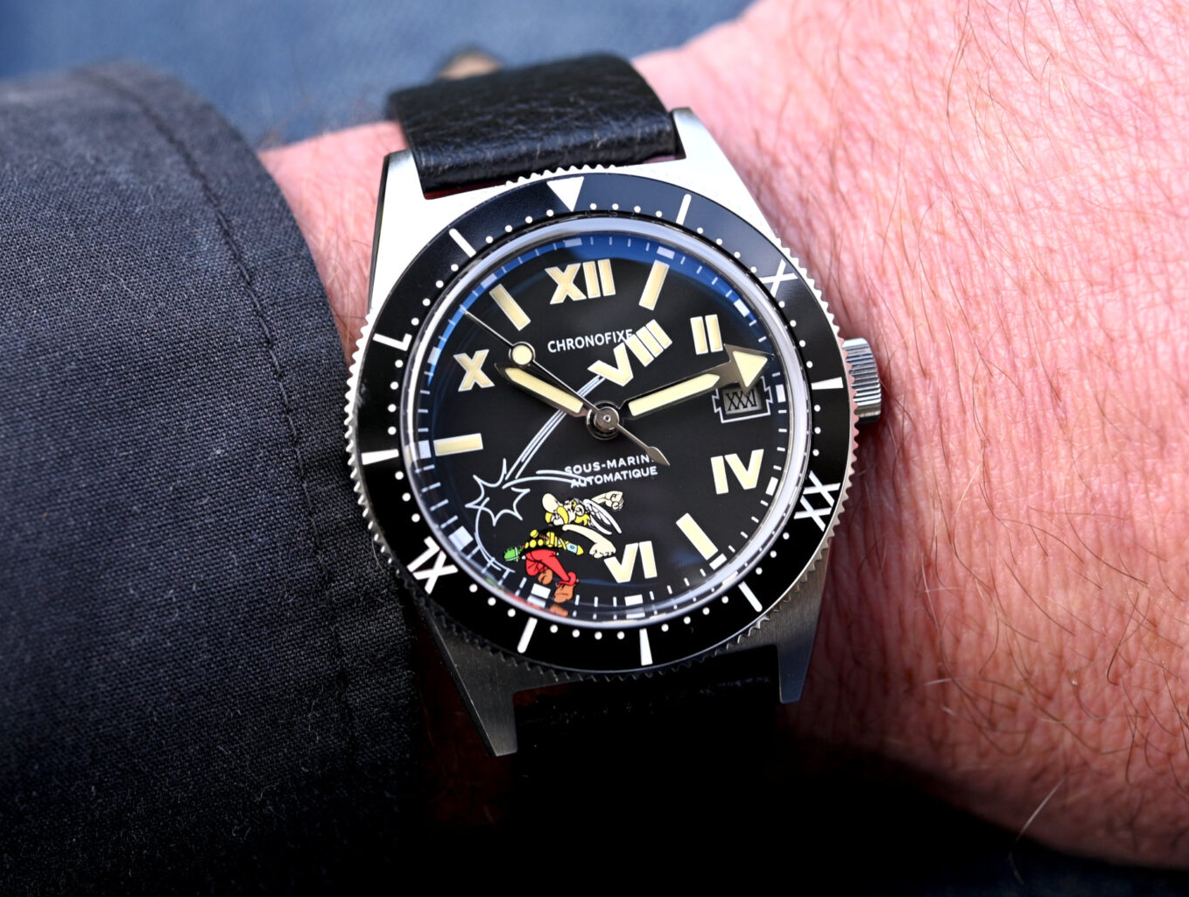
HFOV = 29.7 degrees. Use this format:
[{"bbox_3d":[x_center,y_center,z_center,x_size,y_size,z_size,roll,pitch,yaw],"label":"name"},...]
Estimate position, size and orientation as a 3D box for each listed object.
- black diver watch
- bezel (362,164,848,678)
[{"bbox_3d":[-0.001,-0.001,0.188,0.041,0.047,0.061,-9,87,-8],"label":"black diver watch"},{"bbox_3d":[0.001,-0.002,0.169,0.038,0.004,0.038,-9,87,-8],"label":"bezel"}]

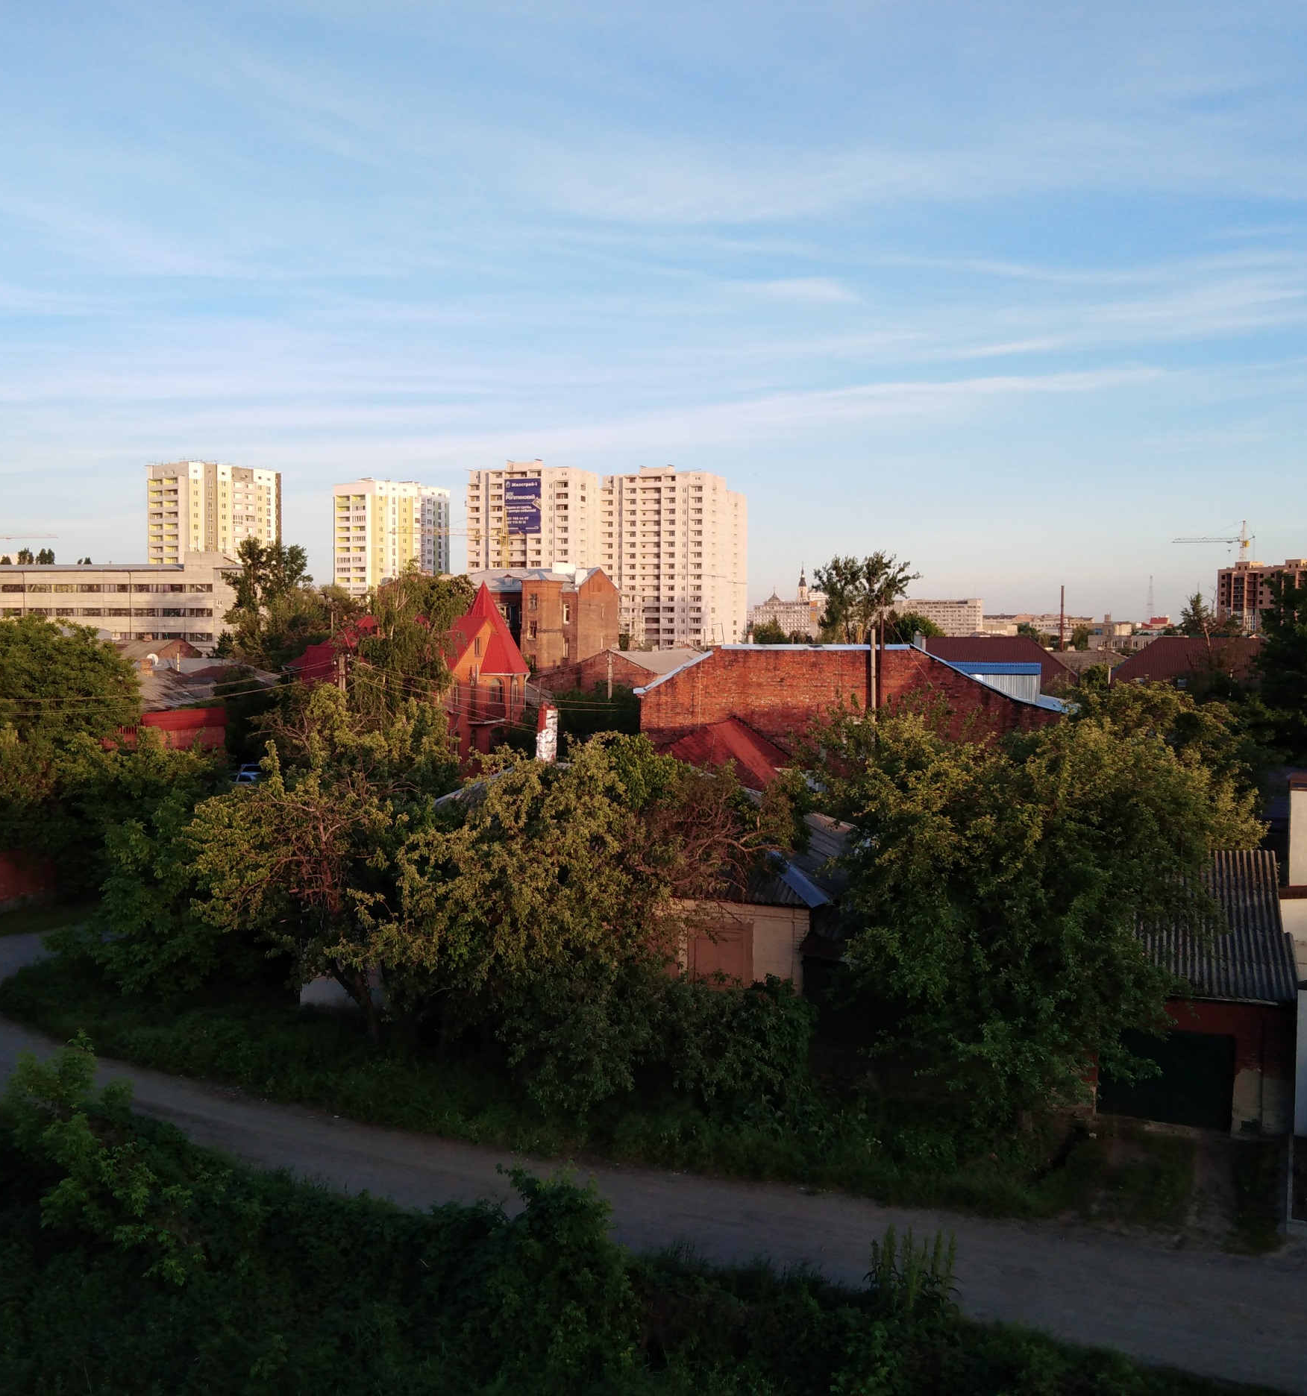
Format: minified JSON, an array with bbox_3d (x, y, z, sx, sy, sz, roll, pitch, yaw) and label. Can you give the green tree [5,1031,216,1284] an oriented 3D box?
[{"bbox_3d":[-6.930,5.908,17.838,2.400,3.230,2.200,-1,3,-20],"label":"green tree"}]

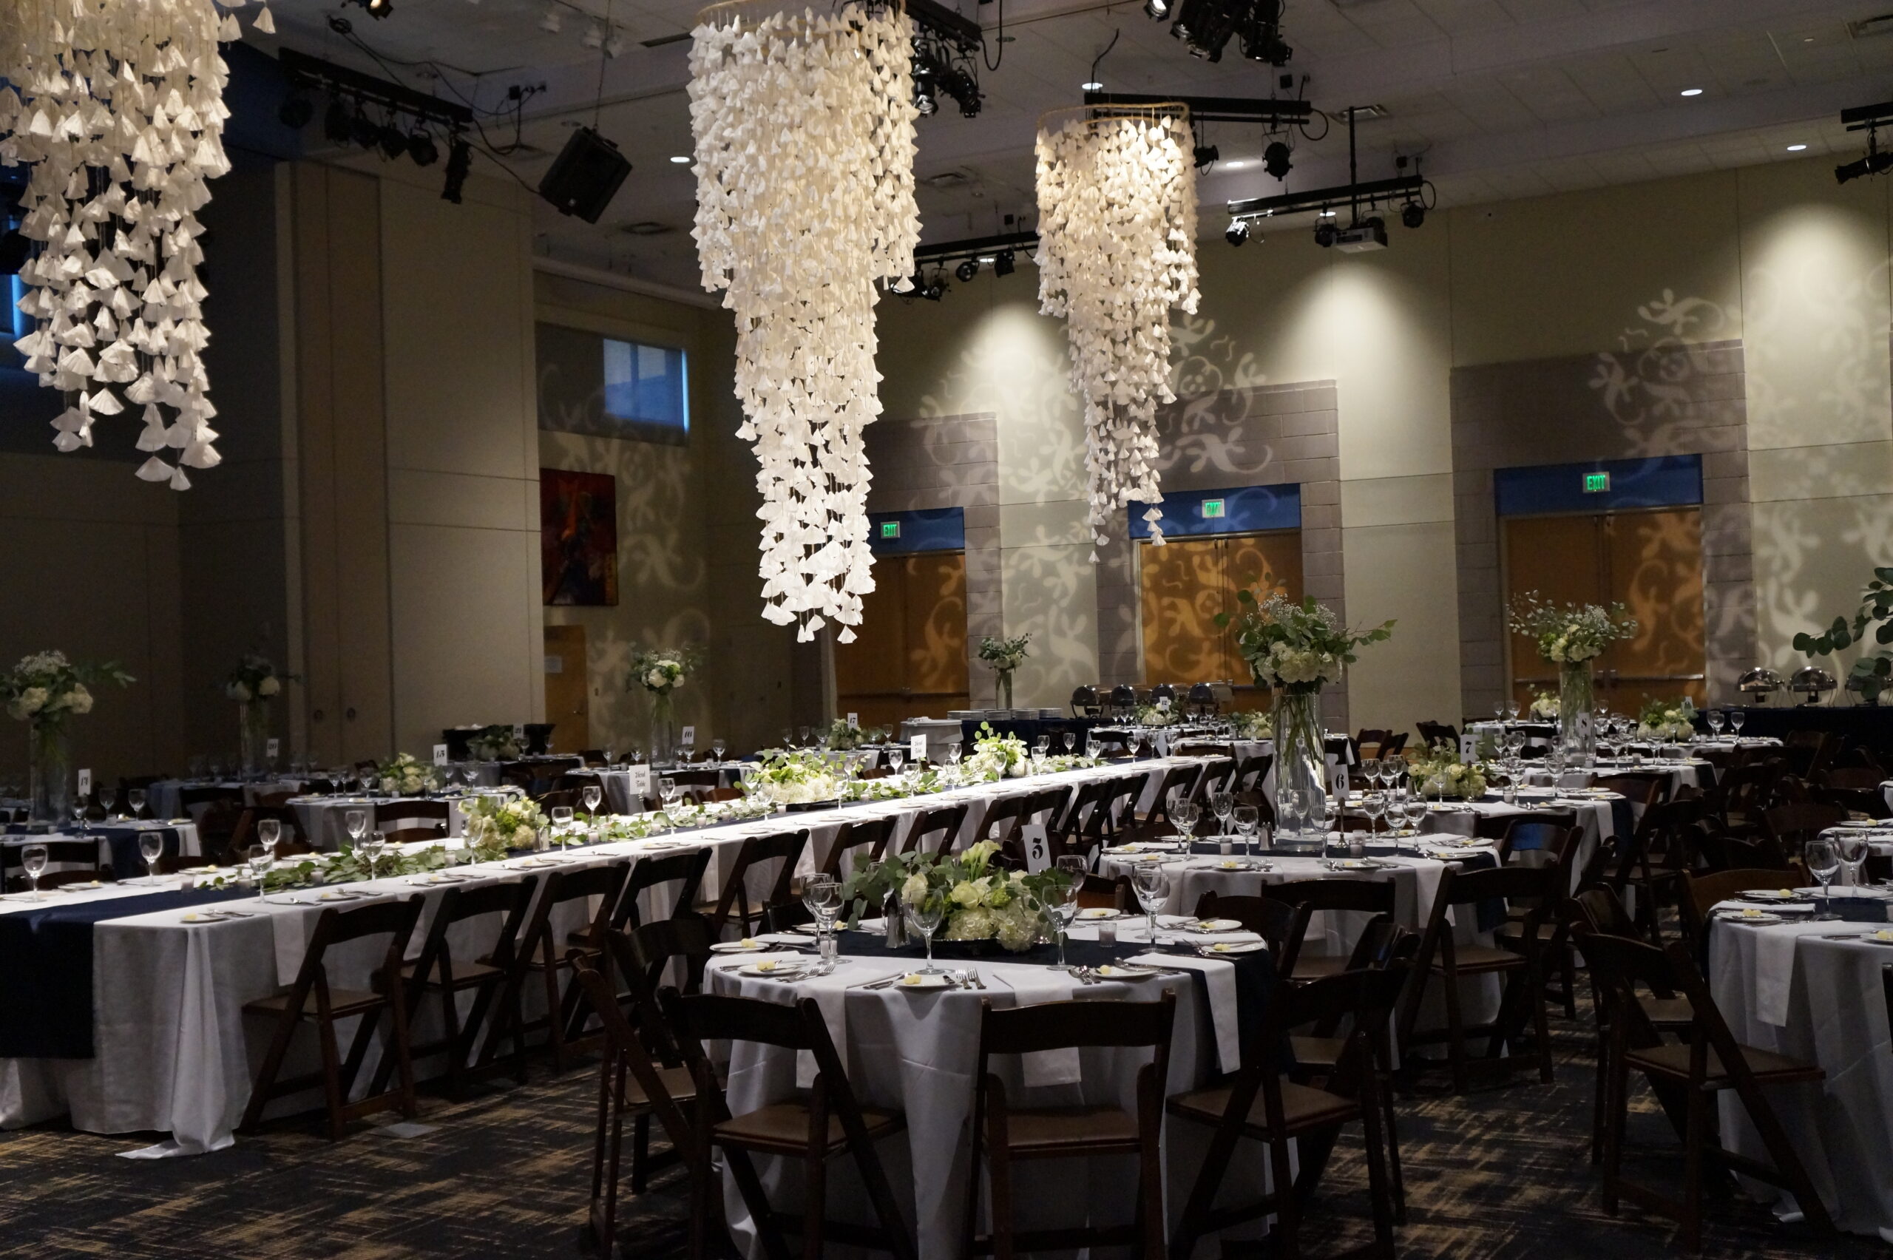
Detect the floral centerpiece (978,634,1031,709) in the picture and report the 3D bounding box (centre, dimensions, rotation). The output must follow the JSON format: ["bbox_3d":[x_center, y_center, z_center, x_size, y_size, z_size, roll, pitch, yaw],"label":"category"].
[{"bbox_3d":[0.679,0.556,23.200,0.620,1.030,0.500,-2,-1,2],"label":"floral centerpiece"}]

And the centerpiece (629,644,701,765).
[{"bbox_3d":[-2.182,0.581,15.100,0.570,0.960,0.500,-2,-1,-8],"label":"centerpiece"}]

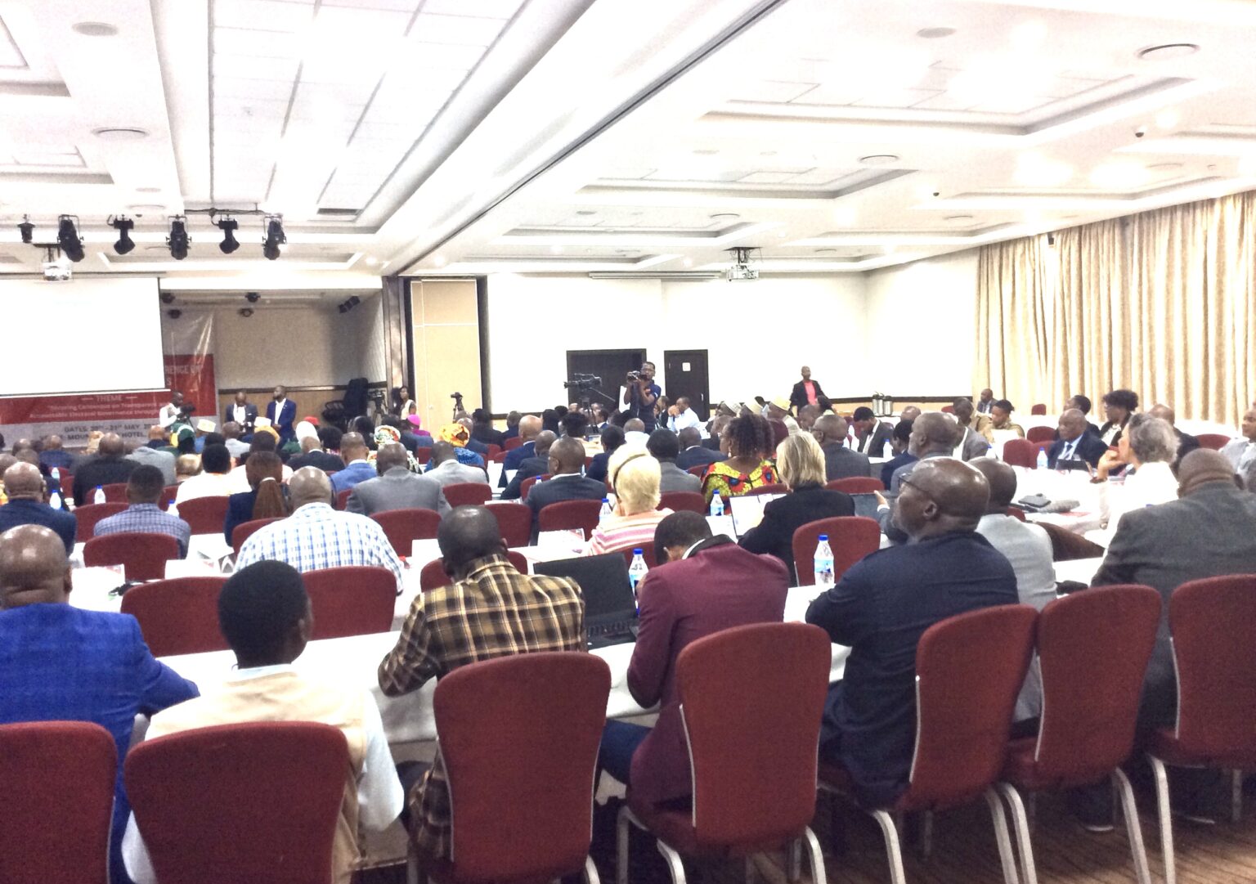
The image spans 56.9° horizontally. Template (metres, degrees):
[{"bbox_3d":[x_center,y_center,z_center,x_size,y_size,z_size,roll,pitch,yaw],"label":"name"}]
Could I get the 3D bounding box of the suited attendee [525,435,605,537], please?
[{"bbox_3d":[-0.336,0.597,7.069,0.540,1.270,0.800,-3,3,-27],"label":"suited attendee"}]

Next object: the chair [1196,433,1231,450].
[{"bbox_3d":[5.063,0.396,10.477,0.570,0.910,0.445,-3,3,-20],"label":"chair"}]

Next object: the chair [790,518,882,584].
[{"bbox_3d":[0.859,0.792,5.447,0.445,0.910,0.570,-3,3,-20],"label":"chair"}]

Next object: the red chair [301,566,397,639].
[{"bbox_3d":[-1.169,0.919,4.693,0.470,0.920,0.580,-3,3,-20],"label":"red chair"}]

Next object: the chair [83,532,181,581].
[{"bbox_3d":[-2.512,0.898,5.982,0.445,0.910,0.570,-3,3,-20],"label":"chair"}]

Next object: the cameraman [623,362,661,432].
[{"bbox_3d":[0.182,0.041,13.000,0.520,1.800,0.480,0,3,37],"label":"cameraman"}]

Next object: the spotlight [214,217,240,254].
[{"bbox_3d":[-5.042,-2.607,14.600,0.300,0.480,0.300,-3,3,-20],"label":"spotlight"}]

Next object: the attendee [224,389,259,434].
[{"bbox_3d":[-5.904,0.073,17.831,0.520,1.720,0.340,-3,3,-20],"label":"attendee"}]

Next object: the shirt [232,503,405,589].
[{"bbox_3d":[-1.259,0.585,4.789,0.650,0.690,0.460,-3,3,-20],"label":"shirt"}]

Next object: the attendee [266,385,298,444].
[{"bbox_3d":[-5.236,0.053,17.500,0.540,1.770,0.380,-2,3,-6],"label":"attendee"}]

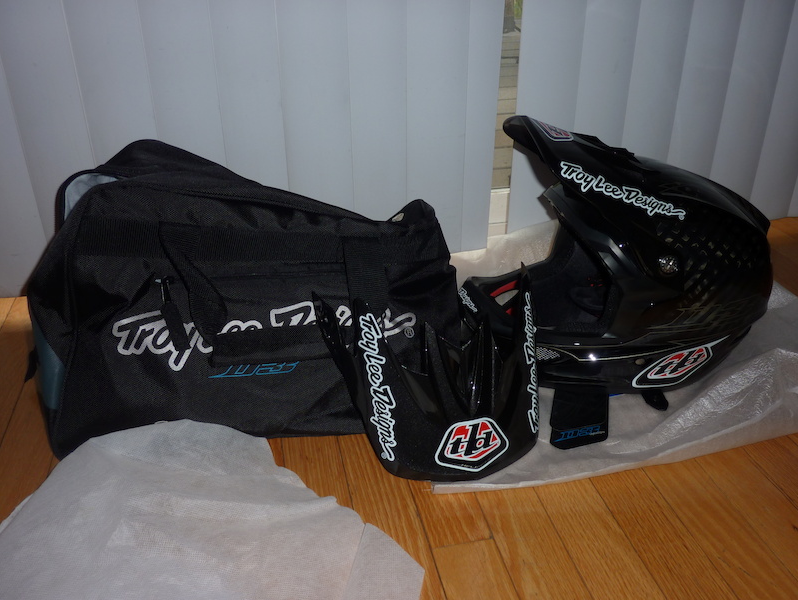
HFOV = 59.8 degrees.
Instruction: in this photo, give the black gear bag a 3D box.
[{"bbox_3d":[-0.172,-0.032,0.768,0.450,0.270,0.262,-3,27,-6],"label":"black gear bag"}]

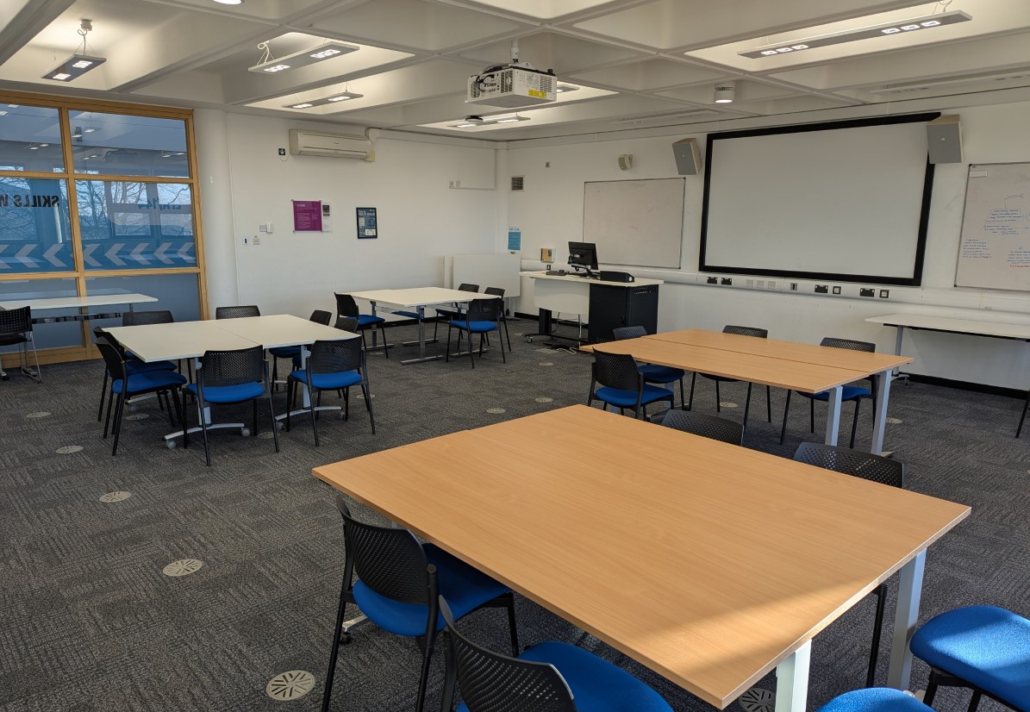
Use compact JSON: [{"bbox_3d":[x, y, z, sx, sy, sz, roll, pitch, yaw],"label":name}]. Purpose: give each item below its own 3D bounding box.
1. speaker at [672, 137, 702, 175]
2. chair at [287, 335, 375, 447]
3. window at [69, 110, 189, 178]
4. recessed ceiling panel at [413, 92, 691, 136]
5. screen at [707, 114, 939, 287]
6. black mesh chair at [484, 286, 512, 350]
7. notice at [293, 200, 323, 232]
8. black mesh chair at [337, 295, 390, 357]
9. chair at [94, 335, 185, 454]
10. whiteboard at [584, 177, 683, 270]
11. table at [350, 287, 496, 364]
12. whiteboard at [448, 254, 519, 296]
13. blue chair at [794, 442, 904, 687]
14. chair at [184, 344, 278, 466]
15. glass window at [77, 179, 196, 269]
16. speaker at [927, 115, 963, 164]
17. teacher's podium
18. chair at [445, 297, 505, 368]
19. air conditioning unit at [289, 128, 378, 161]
[{"bbox_3d":[2.263,-2.572,9.234,0.220,0.420,0.300,-33,28,-29],"label":"speaker"},{"bbox_3d":[-1.435,0.215,5.556,0.530,0.790,0.560,-9,14,-41],"label":"chair"},{"bbox_3d":[-4.500,-2.483,8.432,1.248,0.681,0.050,-9,14,-41],"label":"window"},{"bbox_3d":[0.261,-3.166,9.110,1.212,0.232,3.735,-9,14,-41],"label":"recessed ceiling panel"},{"bbox_3d":[3.401,-1.806,8.433,0.050,1.775,2.720,-9,15,-42],"label":"screen"},{"bbox_3d":[-0.392,-0.461,9.229,0.530,0.790,0.530,-7,13,-35],"label":"black mesh chair"},{"bbox_3d":[-2.873,-1.941,9.947,0.423,0.435,0.015,-9,14,-41],"label":"notice"},{"bbox_3d":[-1.891,-0.377,8.716,0.530,0.790,0.530,-9,14,-41],"label":"black mesh chair"},{"bbox_3d":[-2.763,0.249,5.295,0.560,0.790,0.530,-7,13,-36],"label":"chair"},{"bbox_3d":[1.654,-1.912,10.323,0.030,1.200,1.800,-9,15,-42],"label":"whiteboard"},{"bbox_3d":[-1.176,-0.409,9.078,1.500,0.730,1.500,-9,14,-41],"label":"table"},{"bbox_3d":[-0.443,-1.272,11.531,1.428,0.714,0.060,-9,14,-41],"label":"whiteboard"},{"bbox_3d":[1.181,0.793,2.711,0.530,0.790,0.530,10,14,41],"label":"blue chair"},{"bbox_3d":[-2.038,0.295,5.099,0.530,0.790,0.560,-9,14,-41],"label":"chair"},{"bbox_3d":[-4.505,-1.575,8.611,1.270,1.029,0.050,-9,14,-41],"label":"glass window"},{"bbox_3d":[4.318,-2.149,7.120,0.220,0.420,0.300,-39,31,-29],"label":"speaker"},{"bbox_3d":[0.965,-0.591,9.606,0.800,0.930,1.950,-9,15,-42],"label":"teacher's podium"},{"bbox_3d":[-0.445,-0.314,8.393,0.530,0.790,0.560,-9,14,-41],"label":"chair"},{"bbox_3d":[-2.549,-2.938,10.030,1.150,0.330,0.240,-9,15,-42],"label":"air conditioning unit"}]

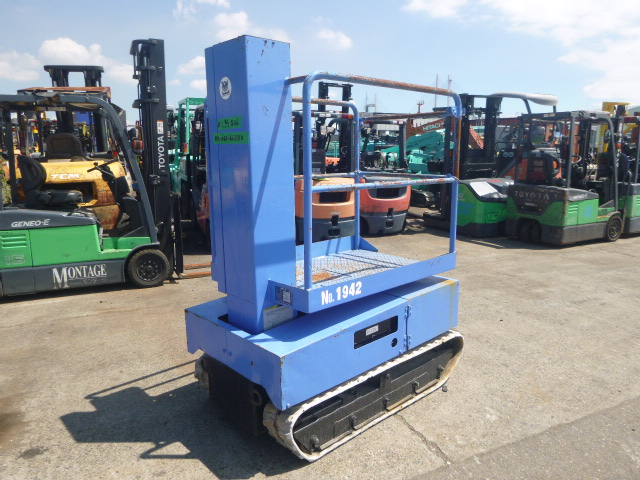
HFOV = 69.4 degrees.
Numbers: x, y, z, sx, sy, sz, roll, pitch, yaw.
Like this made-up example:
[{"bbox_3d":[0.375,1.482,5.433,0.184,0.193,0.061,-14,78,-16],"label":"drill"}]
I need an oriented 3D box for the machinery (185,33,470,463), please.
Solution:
[{"bbox_3d":[0.081,-0.028,2.787,1.554,2.003,0.919,-10,14,-42],"label":"machinery"}]

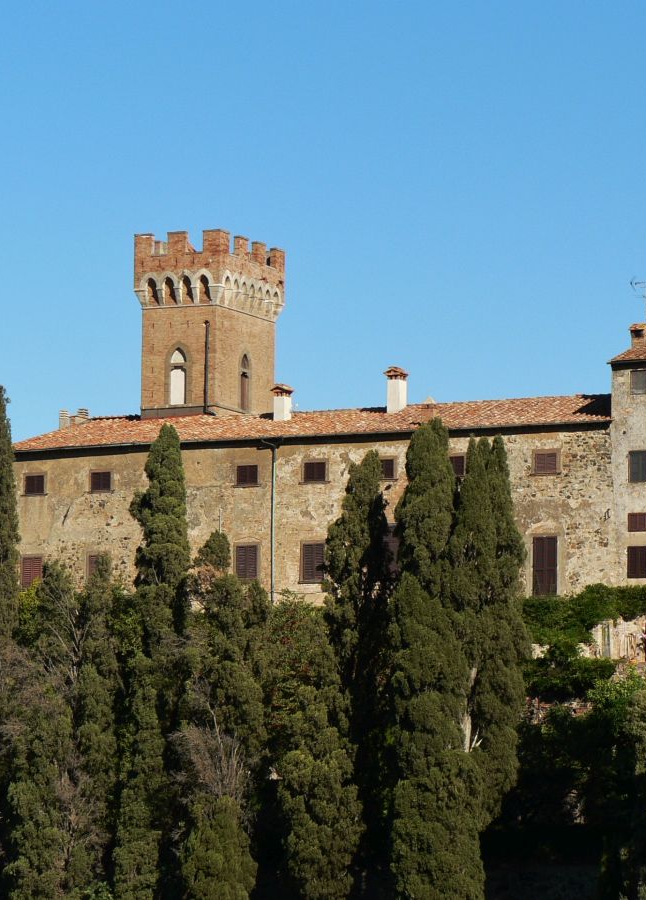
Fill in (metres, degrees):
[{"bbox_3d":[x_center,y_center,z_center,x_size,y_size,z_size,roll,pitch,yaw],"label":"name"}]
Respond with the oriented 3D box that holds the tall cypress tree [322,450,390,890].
[{"bbox_3d":[1.280,8.590,151.360,2.770,17.220,2.770,0,-5,0],"label":"tall cypress tree"}]

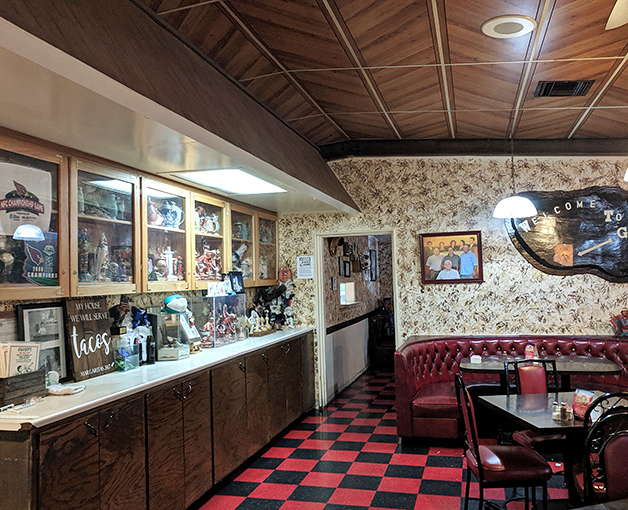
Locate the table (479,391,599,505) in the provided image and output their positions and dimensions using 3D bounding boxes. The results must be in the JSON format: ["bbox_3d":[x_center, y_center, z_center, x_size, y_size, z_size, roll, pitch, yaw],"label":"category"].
[{"bbox_3d":[1.603,1.336,3.132,0.832,0.775,0.822,-2,-3,-4],"label":"table"}]

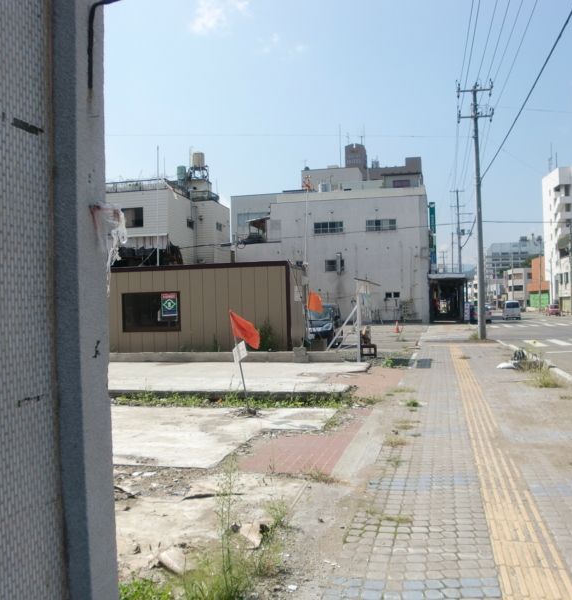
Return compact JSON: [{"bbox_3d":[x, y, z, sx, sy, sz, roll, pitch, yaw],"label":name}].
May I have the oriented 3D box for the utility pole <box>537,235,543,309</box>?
[{"bbox_3d":[42.763,-4.019,109.109,0.400,12.500,0.400,-2,-1,14],"label":"utility pole"}]

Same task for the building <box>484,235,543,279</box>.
[{"bbox_3d":[119.390,-19.875,342.956,33.000,26.000,18.000,-1,-1,6],"label":"building"}]

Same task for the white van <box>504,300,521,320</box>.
[{"bbox_3d":[20.976,0.796,60.262,1.500,1.850,3.400,-2,-1,13],"label":"white van"}]

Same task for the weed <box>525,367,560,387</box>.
[{"bbox_3d":[4.656,1.414,11.723,0.650,0.320,0.450,-2,-1,14],"label":"weed"}]

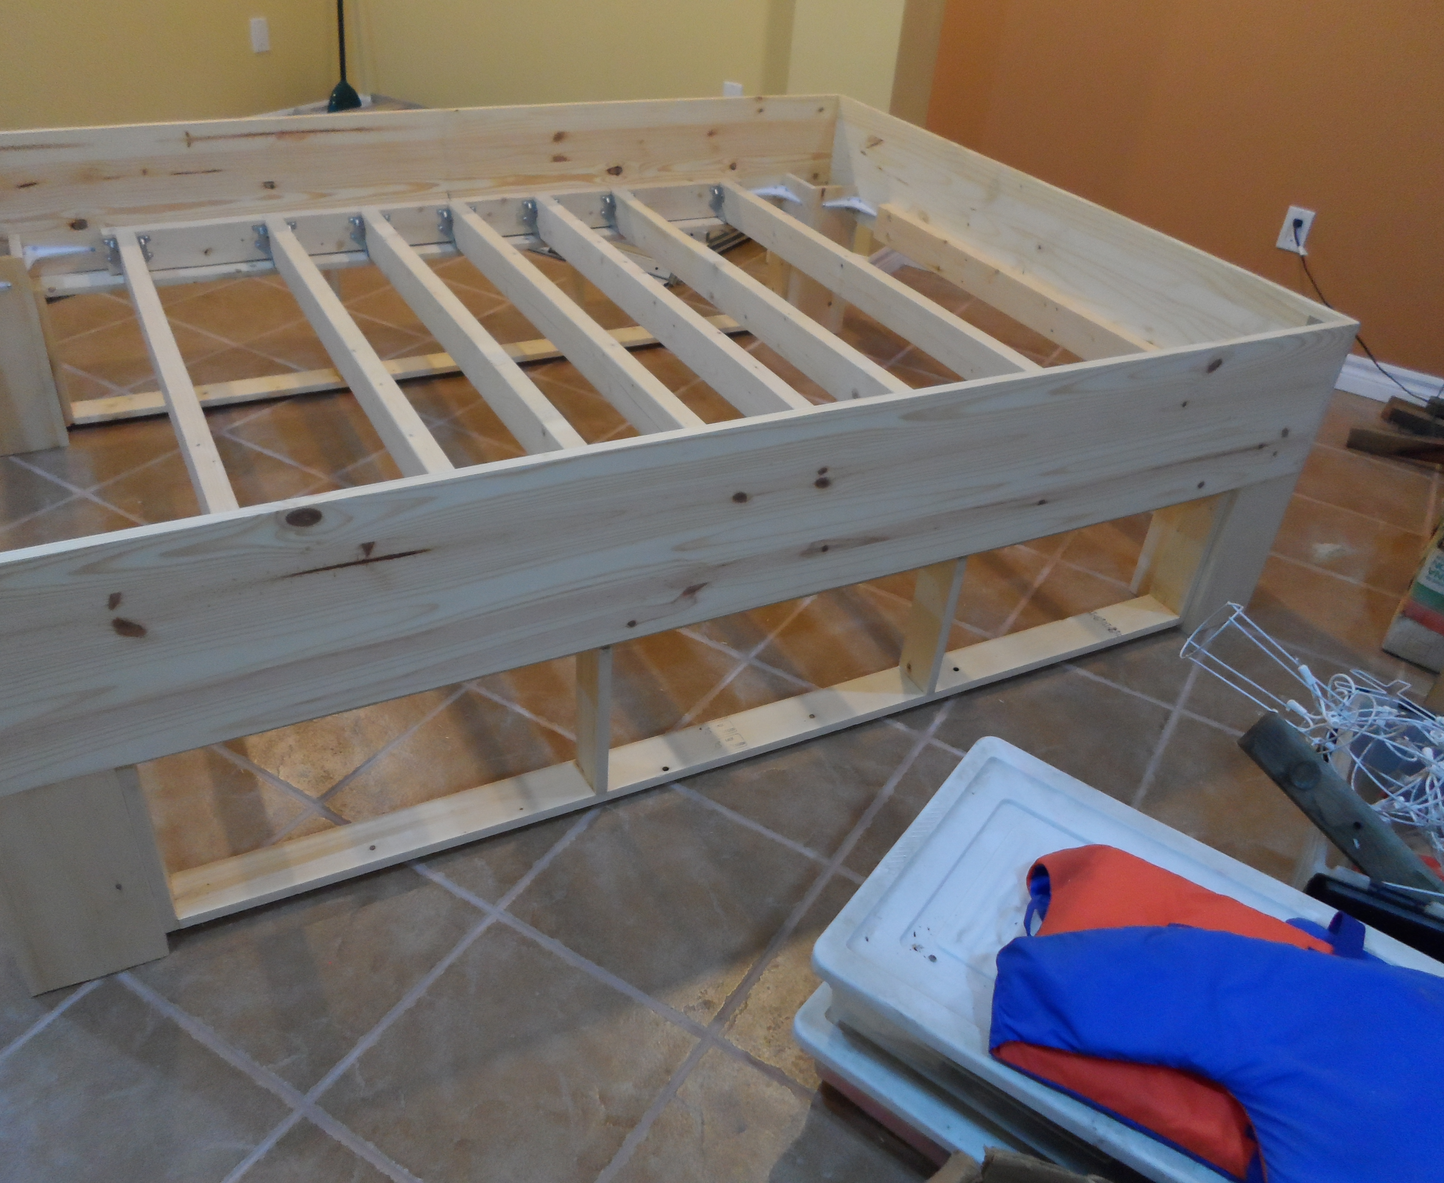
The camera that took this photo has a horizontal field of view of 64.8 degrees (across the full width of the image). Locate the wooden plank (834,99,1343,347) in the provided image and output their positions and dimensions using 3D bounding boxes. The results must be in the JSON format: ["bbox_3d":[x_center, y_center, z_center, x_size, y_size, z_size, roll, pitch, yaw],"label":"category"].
[{"bbox_3d":[0.671,-0.761,2.519,0.020,0.287,1.570,-14,39,-24],"label":"wooden plank"}]

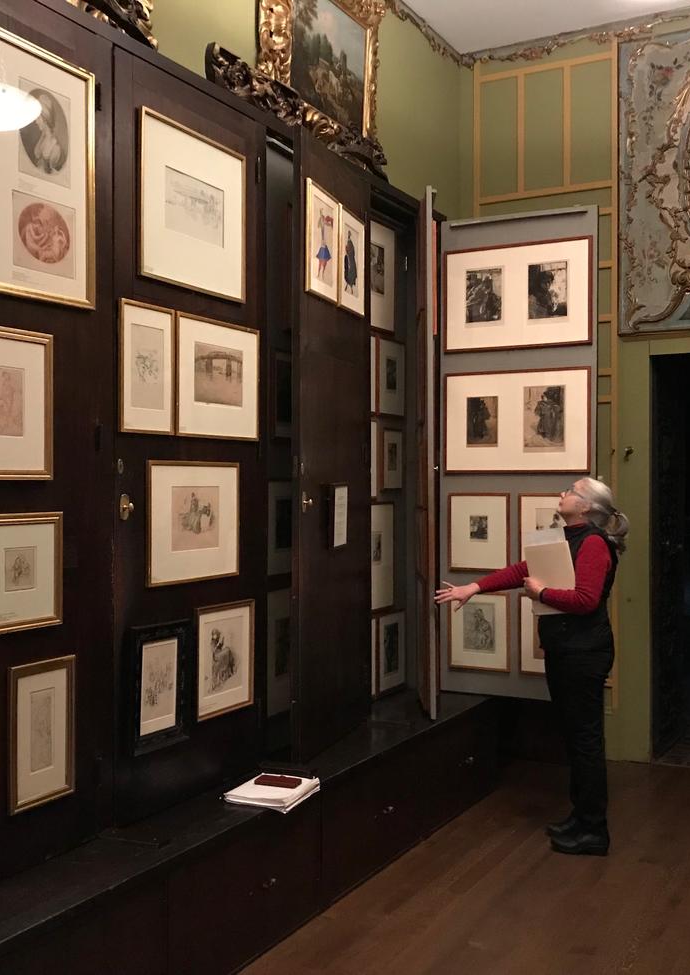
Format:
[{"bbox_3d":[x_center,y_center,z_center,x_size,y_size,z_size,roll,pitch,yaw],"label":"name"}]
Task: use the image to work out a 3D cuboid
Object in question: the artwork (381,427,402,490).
[{"bbox_3d":[0.239,-0.142,5.424,0.028,0.319,0.210,0,0,29],"label":"artwork"}]

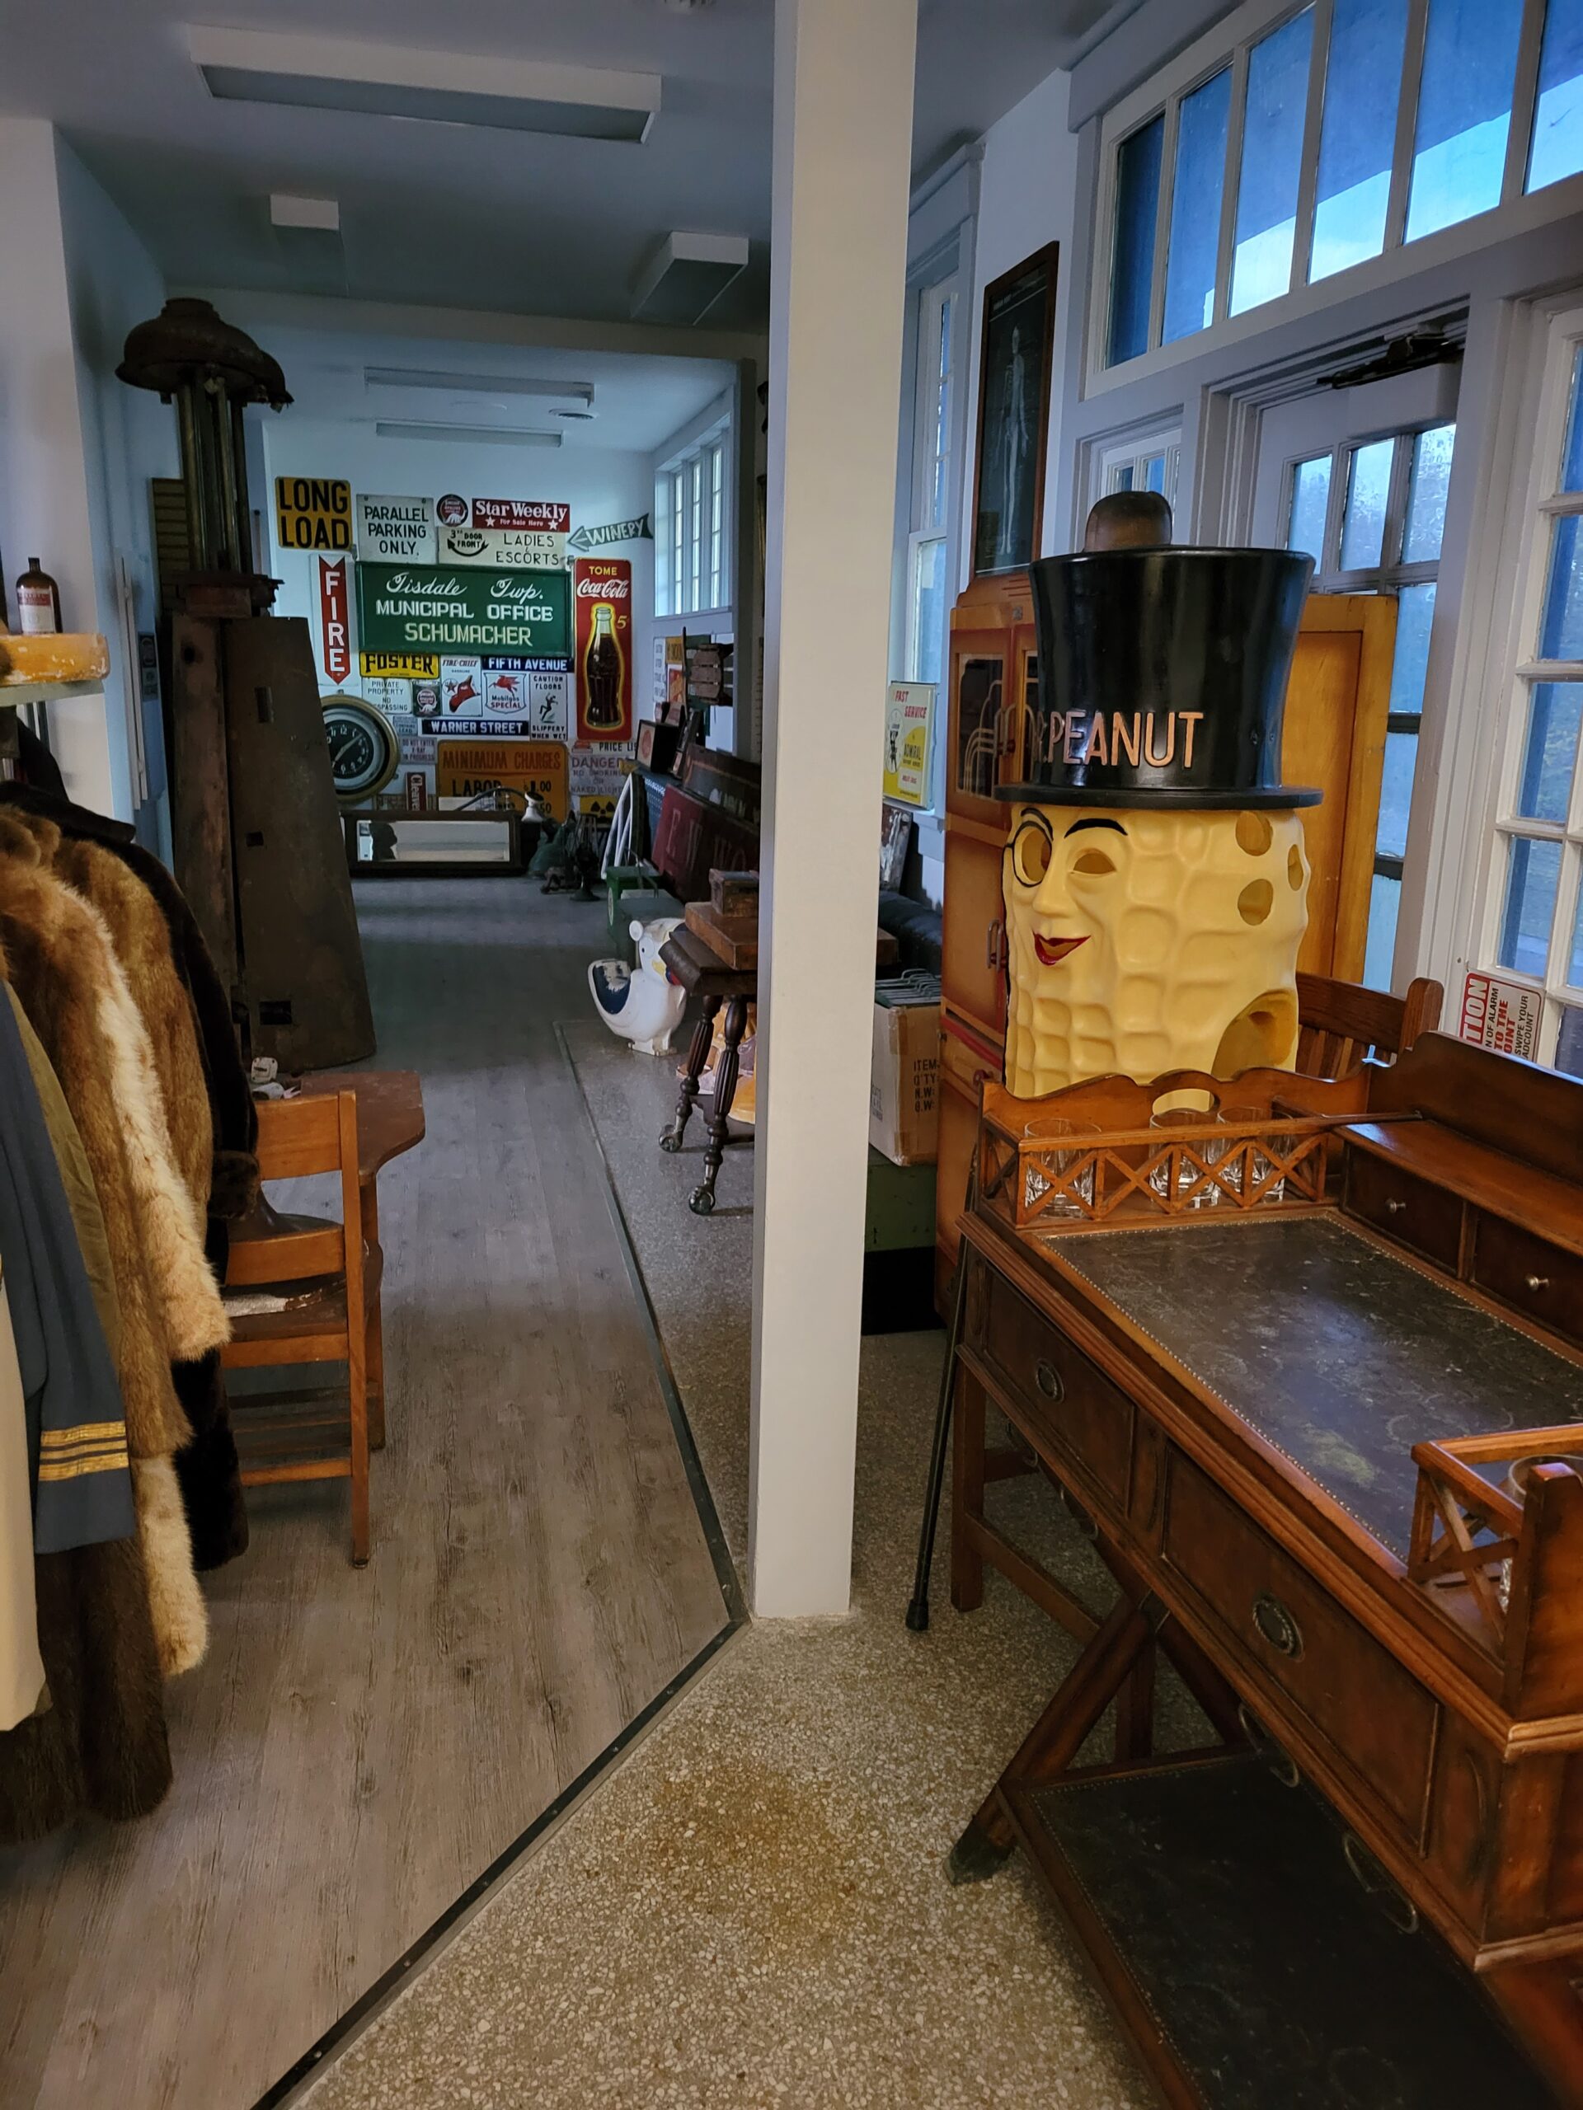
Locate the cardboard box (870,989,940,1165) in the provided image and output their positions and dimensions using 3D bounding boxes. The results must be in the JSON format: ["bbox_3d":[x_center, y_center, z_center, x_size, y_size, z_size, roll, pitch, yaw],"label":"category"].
[{"bbox_3d":[0.383,0.022,3.971,0.400,0.380,0.380,-4,15,-22],"label":"cardboard box"}]

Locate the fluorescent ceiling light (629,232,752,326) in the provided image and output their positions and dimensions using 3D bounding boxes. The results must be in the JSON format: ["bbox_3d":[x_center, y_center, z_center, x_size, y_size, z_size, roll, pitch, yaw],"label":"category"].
[{"bbox_3d":[-0.450,-3.277,6.729,0.280,0.090,1.200,-2,14,-13],"label":"fluorescent ceiling light"}]

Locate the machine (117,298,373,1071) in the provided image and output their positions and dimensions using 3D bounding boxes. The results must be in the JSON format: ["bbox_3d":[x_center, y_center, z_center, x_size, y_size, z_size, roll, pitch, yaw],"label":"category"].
[{"bbox_3d":[-2.099,-1.382,6.139,0.620,2.820,0.620,14,18,41],"label":"machine"}]

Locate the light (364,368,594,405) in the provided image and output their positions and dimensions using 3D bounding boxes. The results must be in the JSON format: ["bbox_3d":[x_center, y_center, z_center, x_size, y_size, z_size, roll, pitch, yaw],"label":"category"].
[{"bbox_3d":[-1.721,-3.696,8.799,1.230,0.095,0.280,-2,14,-13],"label":"light"}]

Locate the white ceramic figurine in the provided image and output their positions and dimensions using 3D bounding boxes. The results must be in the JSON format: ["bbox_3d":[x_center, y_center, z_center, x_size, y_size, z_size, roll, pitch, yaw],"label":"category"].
[{"bbox_3d":[-0.631,-0.294,6.599,0.370,0.550,0.270,4,14,12],"label":"white ceramic figurine"}]

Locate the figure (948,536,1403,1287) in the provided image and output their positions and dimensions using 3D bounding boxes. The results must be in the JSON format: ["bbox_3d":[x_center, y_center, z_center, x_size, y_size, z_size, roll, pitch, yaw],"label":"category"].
[{"bbox_3d":[0.611,-0.246,2.642,0.500,1.150,0.510,-9,17,-36],"label":"figure"}]

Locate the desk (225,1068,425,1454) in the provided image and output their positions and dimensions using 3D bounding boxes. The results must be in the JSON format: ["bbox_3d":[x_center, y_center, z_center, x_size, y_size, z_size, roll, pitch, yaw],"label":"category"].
[{"bbox_3d":[-1.036,0.443,3.389,0.520,0.640,0.760,-2,14,-13],"label":"desk"}]

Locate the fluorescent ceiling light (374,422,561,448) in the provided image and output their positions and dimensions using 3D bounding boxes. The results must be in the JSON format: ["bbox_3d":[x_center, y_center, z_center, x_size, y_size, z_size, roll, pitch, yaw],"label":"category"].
[{"bbox_3d":[-2.172,-4.190,10.758,1.220,0.090,0.270,-2,14,-13],"label":"fluorescent ceiling light"}]

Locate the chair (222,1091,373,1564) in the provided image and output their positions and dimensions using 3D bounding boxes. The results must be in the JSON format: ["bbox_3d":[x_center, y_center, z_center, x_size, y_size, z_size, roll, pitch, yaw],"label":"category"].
[{"bbox_3d":[-1.006,0.441,2.898,0.450,0.875,0.530,-2,14,-13],"label":"chair"}]

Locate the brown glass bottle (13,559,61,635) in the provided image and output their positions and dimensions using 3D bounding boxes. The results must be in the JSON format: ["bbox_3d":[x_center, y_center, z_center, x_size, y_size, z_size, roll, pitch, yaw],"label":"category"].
[{"bbox_3d":[-0.976,-0.593,2.054,0.062,0.104,0.062,-5,15,-24],"label":"brown glass bottle"}]

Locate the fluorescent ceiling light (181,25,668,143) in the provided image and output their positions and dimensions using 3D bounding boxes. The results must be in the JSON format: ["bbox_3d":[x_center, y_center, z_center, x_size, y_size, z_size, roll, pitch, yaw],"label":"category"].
[{"bbox_3d":[-1.011,-2.744,4.494,1.220,0.090,0.275,-2,14,-13],"label":"fluorescent ceiling light"}]

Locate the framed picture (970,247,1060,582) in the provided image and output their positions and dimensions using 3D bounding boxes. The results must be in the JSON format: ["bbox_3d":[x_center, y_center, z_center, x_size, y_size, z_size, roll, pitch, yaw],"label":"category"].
[{"bbox_3d":[0.648,-1.860,4.715,0.030,0.890,0.600,-2,14,-13],"label":"framed picture"}]

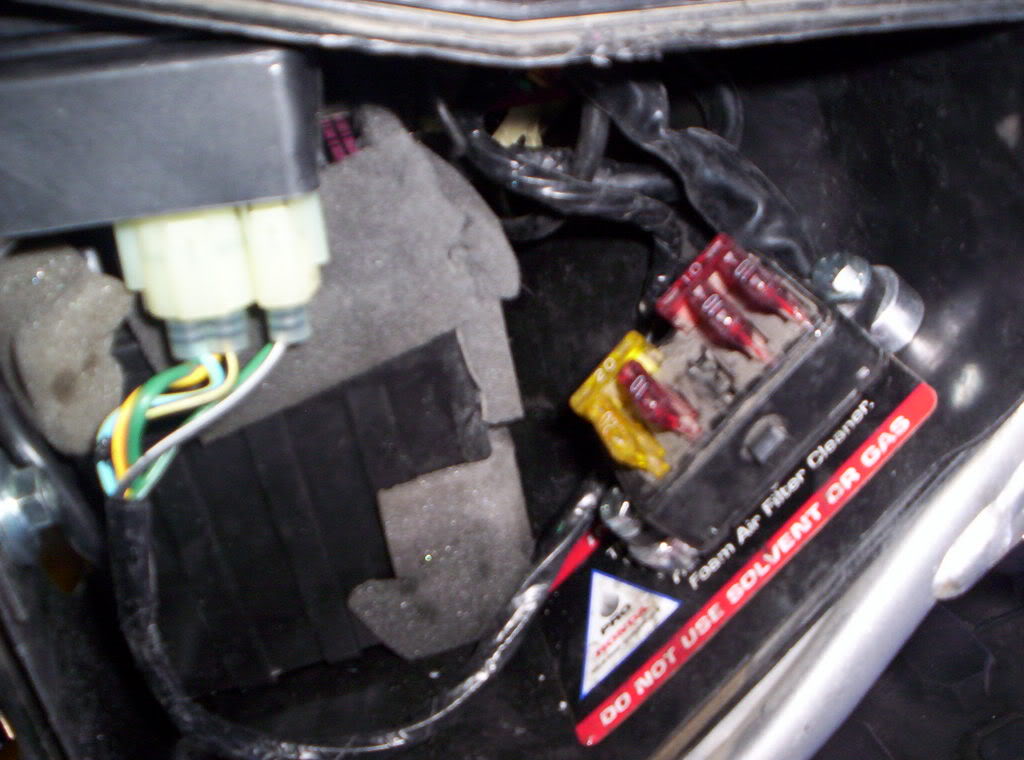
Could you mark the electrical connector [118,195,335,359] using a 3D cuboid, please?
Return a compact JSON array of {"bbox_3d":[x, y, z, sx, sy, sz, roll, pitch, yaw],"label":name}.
[{"bbox_3d":[-0.052,-0.019,0.198,0.034,0.025,0.017,-12,16,-3],"label":"electrical connector"}]

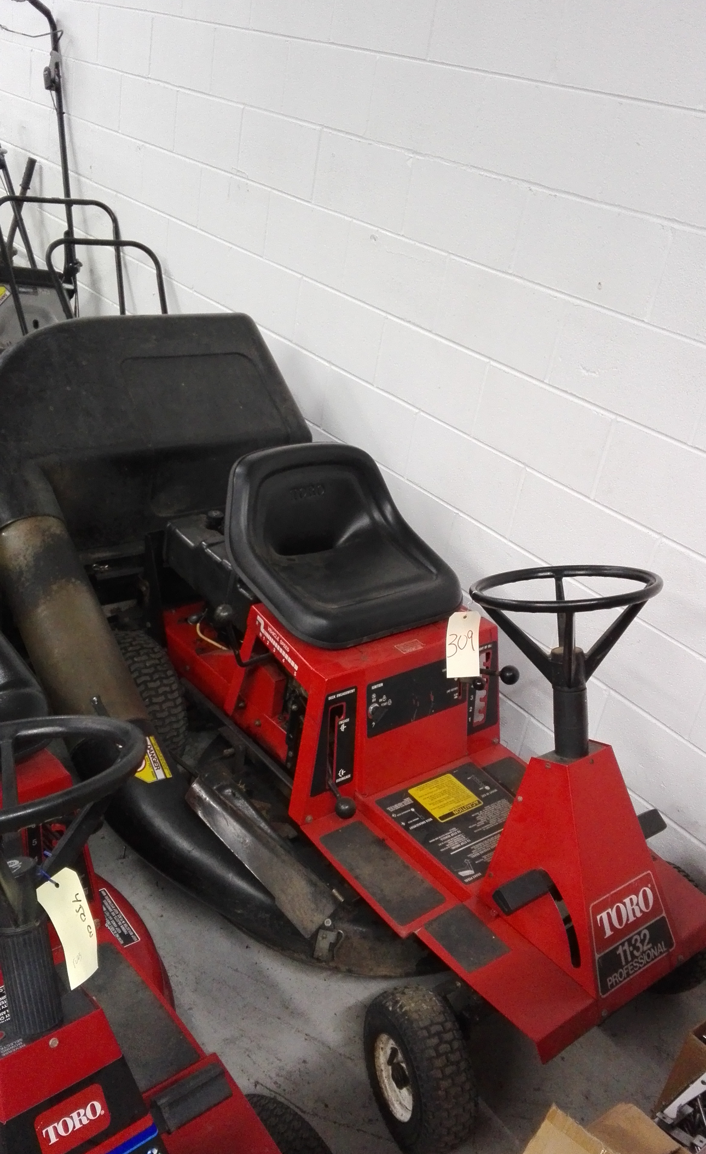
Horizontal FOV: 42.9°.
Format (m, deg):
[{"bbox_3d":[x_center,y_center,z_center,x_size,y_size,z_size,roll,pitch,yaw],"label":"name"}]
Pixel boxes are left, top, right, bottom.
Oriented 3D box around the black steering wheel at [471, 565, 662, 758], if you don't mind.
[{"bbox_3d":[0.399,0.169,1.671,0.340,0.326,0.340,-5,11,1],"label":"black steering wheel"}]

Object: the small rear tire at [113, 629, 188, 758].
[{"bbox_3d":[-0.575,0.327,2.290,0.160,0.397,0.397,-13,37,-38],"label":"small rear tire"}]

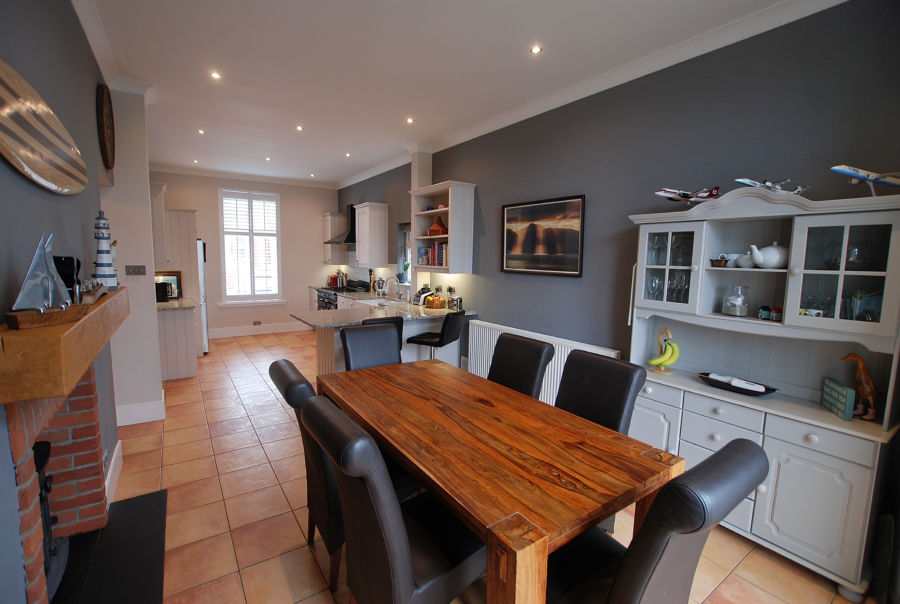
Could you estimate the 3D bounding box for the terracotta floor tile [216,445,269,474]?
[{"bbox_3d":[-1.648,1.251,2.982,0.335,0.010,0.335,-2,7,-36],"label":"terracotta floor tile"}]

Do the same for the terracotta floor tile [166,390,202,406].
[{"bbox_3d":[-2.938,1.078,4.151,0.335,0.010,0.335,-2,7,-36],"label":"terracotta floor tile"}]

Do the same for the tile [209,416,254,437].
[{"bbox_3d":[-1.998,1.145,3.443,0.331,0.012,0.331,-4,8,-36],"label":"tile"}]

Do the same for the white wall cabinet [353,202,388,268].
[{"bbox_3d":[-1.350,-1.114,6.412,0.350,1.050,0.595,-4,8,-36],"label":"white wall cabinet"}]

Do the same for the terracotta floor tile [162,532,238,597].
[{"bbox_3d":[-1.264,1.326,1.900,0.303,0.010,0.326,-2,8,-36],"label":"terracotta floor tile"}]

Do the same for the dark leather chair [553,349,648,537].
[{"bbox_3d":[0.666,0.851,2.076,0.620,1.040,0.440,-2,8,-36],"label":"dark leather chair"}]

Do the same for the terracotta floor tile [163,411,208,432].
[{"bbox_3d":[-2.533,1.151,3.602,0.335,0.010,0.335,-2,7,-36],"label":"terracotta floor tile"}]

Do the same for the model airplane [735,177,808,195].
[{"bbox_3d":[1.767,-0.646,2.082,0.345,0.085,0.300,16,8,4],"label":"model airplane"}]

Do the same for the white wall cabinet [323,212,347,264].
[{"bbox_3d":[-2.451,-1.310,8.001,0.365,1.020,0.470,-3,8,-36],"label":"white wall cabinet"}]

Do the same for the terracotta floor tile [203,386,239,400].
[{"bbox_3d":[-2.566,1.028,4.200,0.326,0.010,0.326,-2,8,-36],"label":"terracotta floor tile"}]

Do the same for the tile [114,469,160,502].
[{"bbox_3d":[-2.122,1.250,2.528,0.265,0.012,0.331,-4,8,-36],"label":"tile"}]

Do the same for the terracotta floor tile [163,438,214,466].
[{"bbox_3d":[-2.072,1.198,2.976,0.331,0.012,0.331,-4,8,-36],"label":"terracotta floor tile"}]

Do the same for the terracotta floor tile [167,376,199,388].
[{"bbox_3d":[-3.343,1.005,4.699,0.335,0.010,0.335,-2,7,-36],"label":"terracotta floor tile"}]

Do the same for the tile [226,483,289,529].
[{"bbox_3d":[-1.202,1.279,2.352,0.326,0.010,0.326,-2,8,-36],"label":"tile"}]

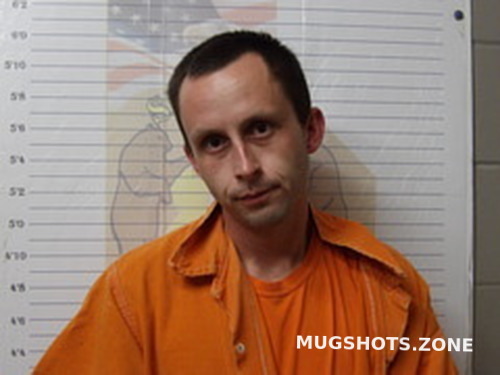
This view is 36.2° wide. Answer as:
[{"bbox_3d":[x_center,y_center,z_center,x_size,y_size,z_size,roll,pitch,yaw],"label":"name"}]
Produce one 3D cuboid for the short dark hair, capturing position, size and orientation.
[{"bbox_3d":[-0.017,-0.126,1.025,0.170,0.155,0.185,-17,-2,11],"label":"short dark hair"}]

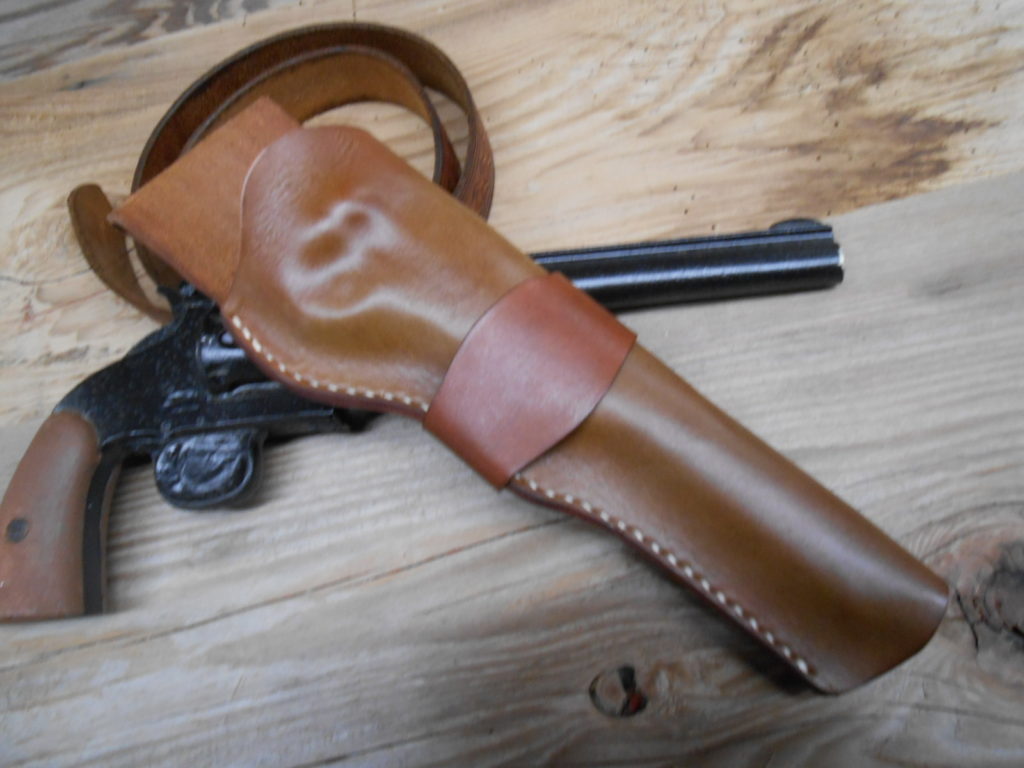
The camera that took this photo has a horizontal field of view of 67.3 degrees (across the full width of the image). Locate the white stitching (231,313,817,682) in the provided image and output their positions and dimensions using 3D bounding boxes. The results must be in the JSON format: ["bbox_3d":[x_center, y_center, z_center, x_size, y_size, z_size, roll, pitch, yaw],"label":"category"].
[{"bbox_3d":[0.000,0.032,0.246,0.215,0.010,0.018,31,66,7],"label":"white stitching"}]

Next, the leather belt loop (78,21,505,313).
[{"bbox_3d":[-0.092,-0.083,0.319,0.163,0.032,0.136,-18,63,-9],"label":"leather belt loop"}]

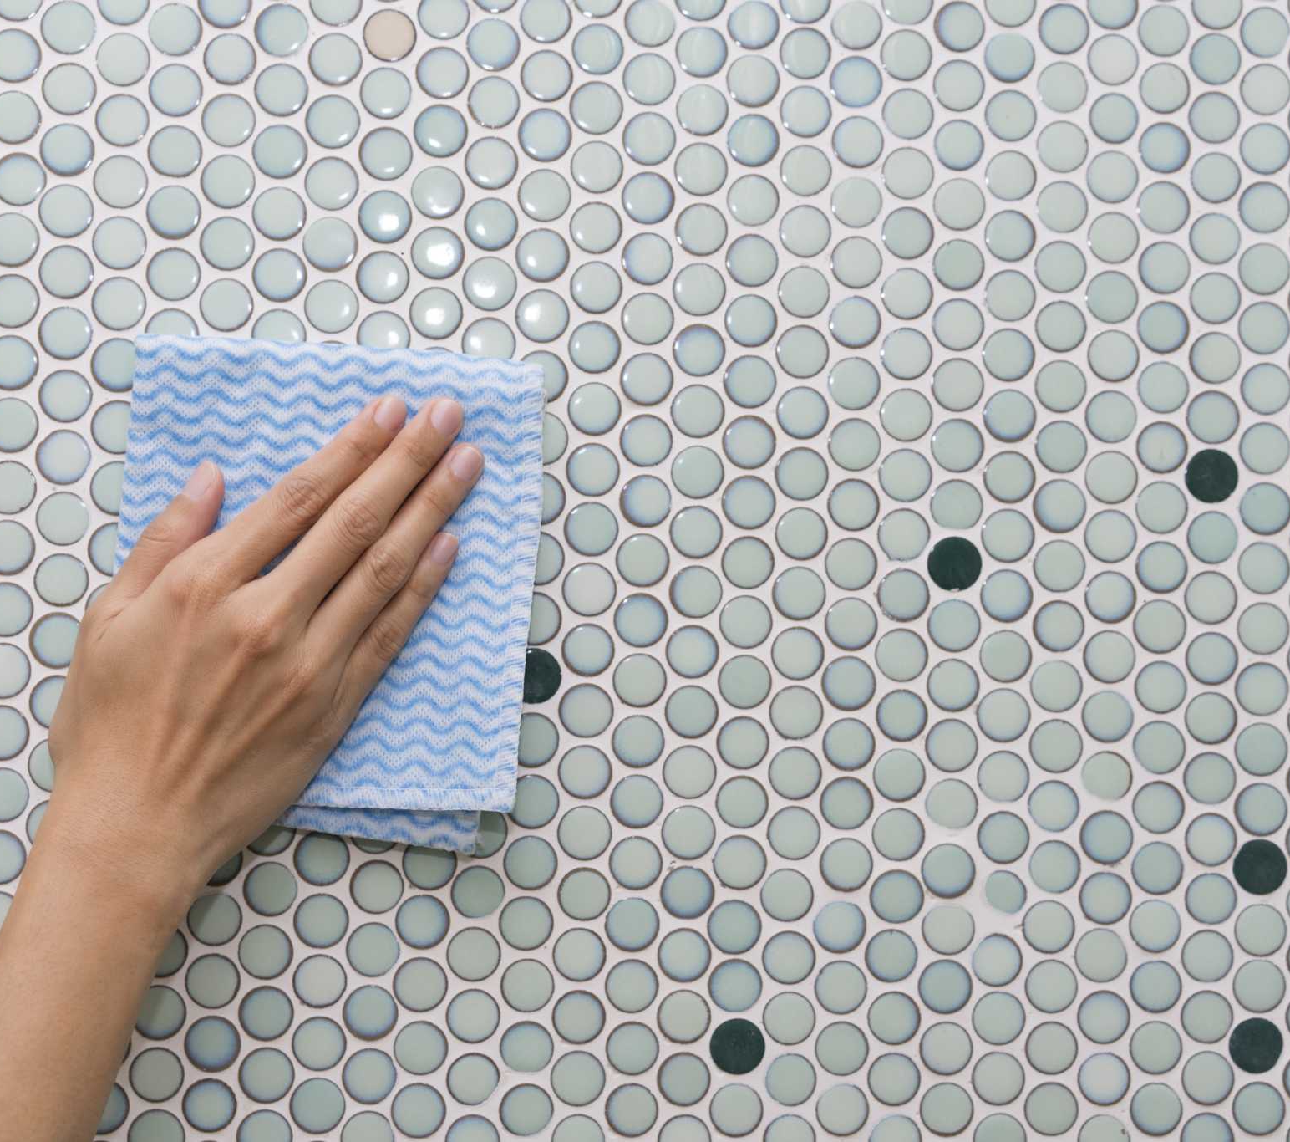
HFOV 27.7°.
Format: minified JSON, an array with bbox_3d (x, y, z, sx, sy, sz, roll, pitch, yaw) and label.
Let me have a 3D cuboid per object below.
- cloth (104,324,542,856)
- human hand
[{"bbox_3d":[-0.108,0.006,0.877,0.140,0.167,0.015,5,-2,-3],"label":"cloth"},{"bbox_3d":[-0.124,0.014,0.856,0.096,0.188,0.050,36,-3,-2],"label":"human hand"}]

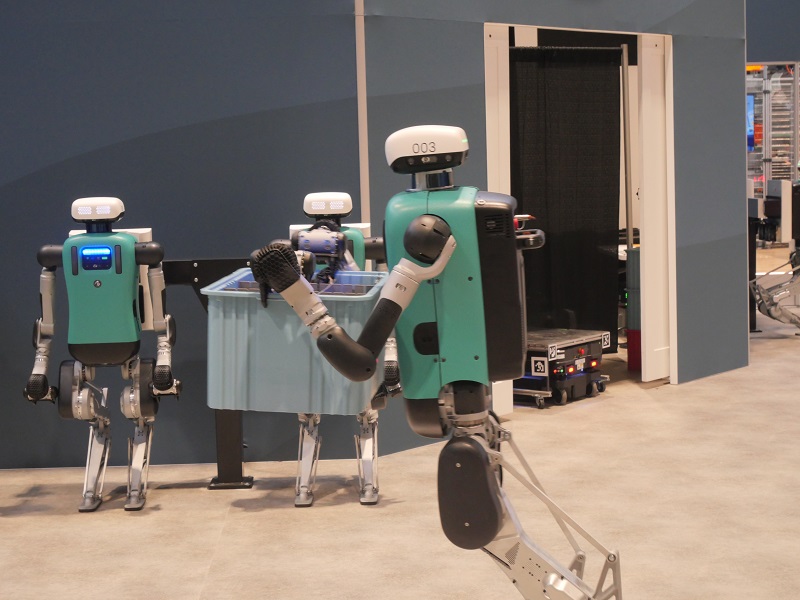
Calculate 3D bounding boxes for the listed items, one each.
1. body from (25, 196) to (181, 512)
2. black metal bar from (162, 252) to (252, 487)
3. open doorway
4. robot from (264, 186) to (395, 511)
[{"bbox_3d":[-1.424,0.254,7.176,0.720,1.504,0.580,-2,6,-2],"label":"body"},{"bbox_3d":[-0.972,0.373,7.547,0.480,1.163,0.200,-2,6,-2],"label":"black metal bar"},{"bbox_3d":[1.171,-0.521,9.544,0.150,2.406,2.024,4,8,43],"label":"open doorway"},{"bbox_3d":[-0.326,0.228,7.145,0.720,1.497,0.580,-2,6,-2],"label":"robot"}]

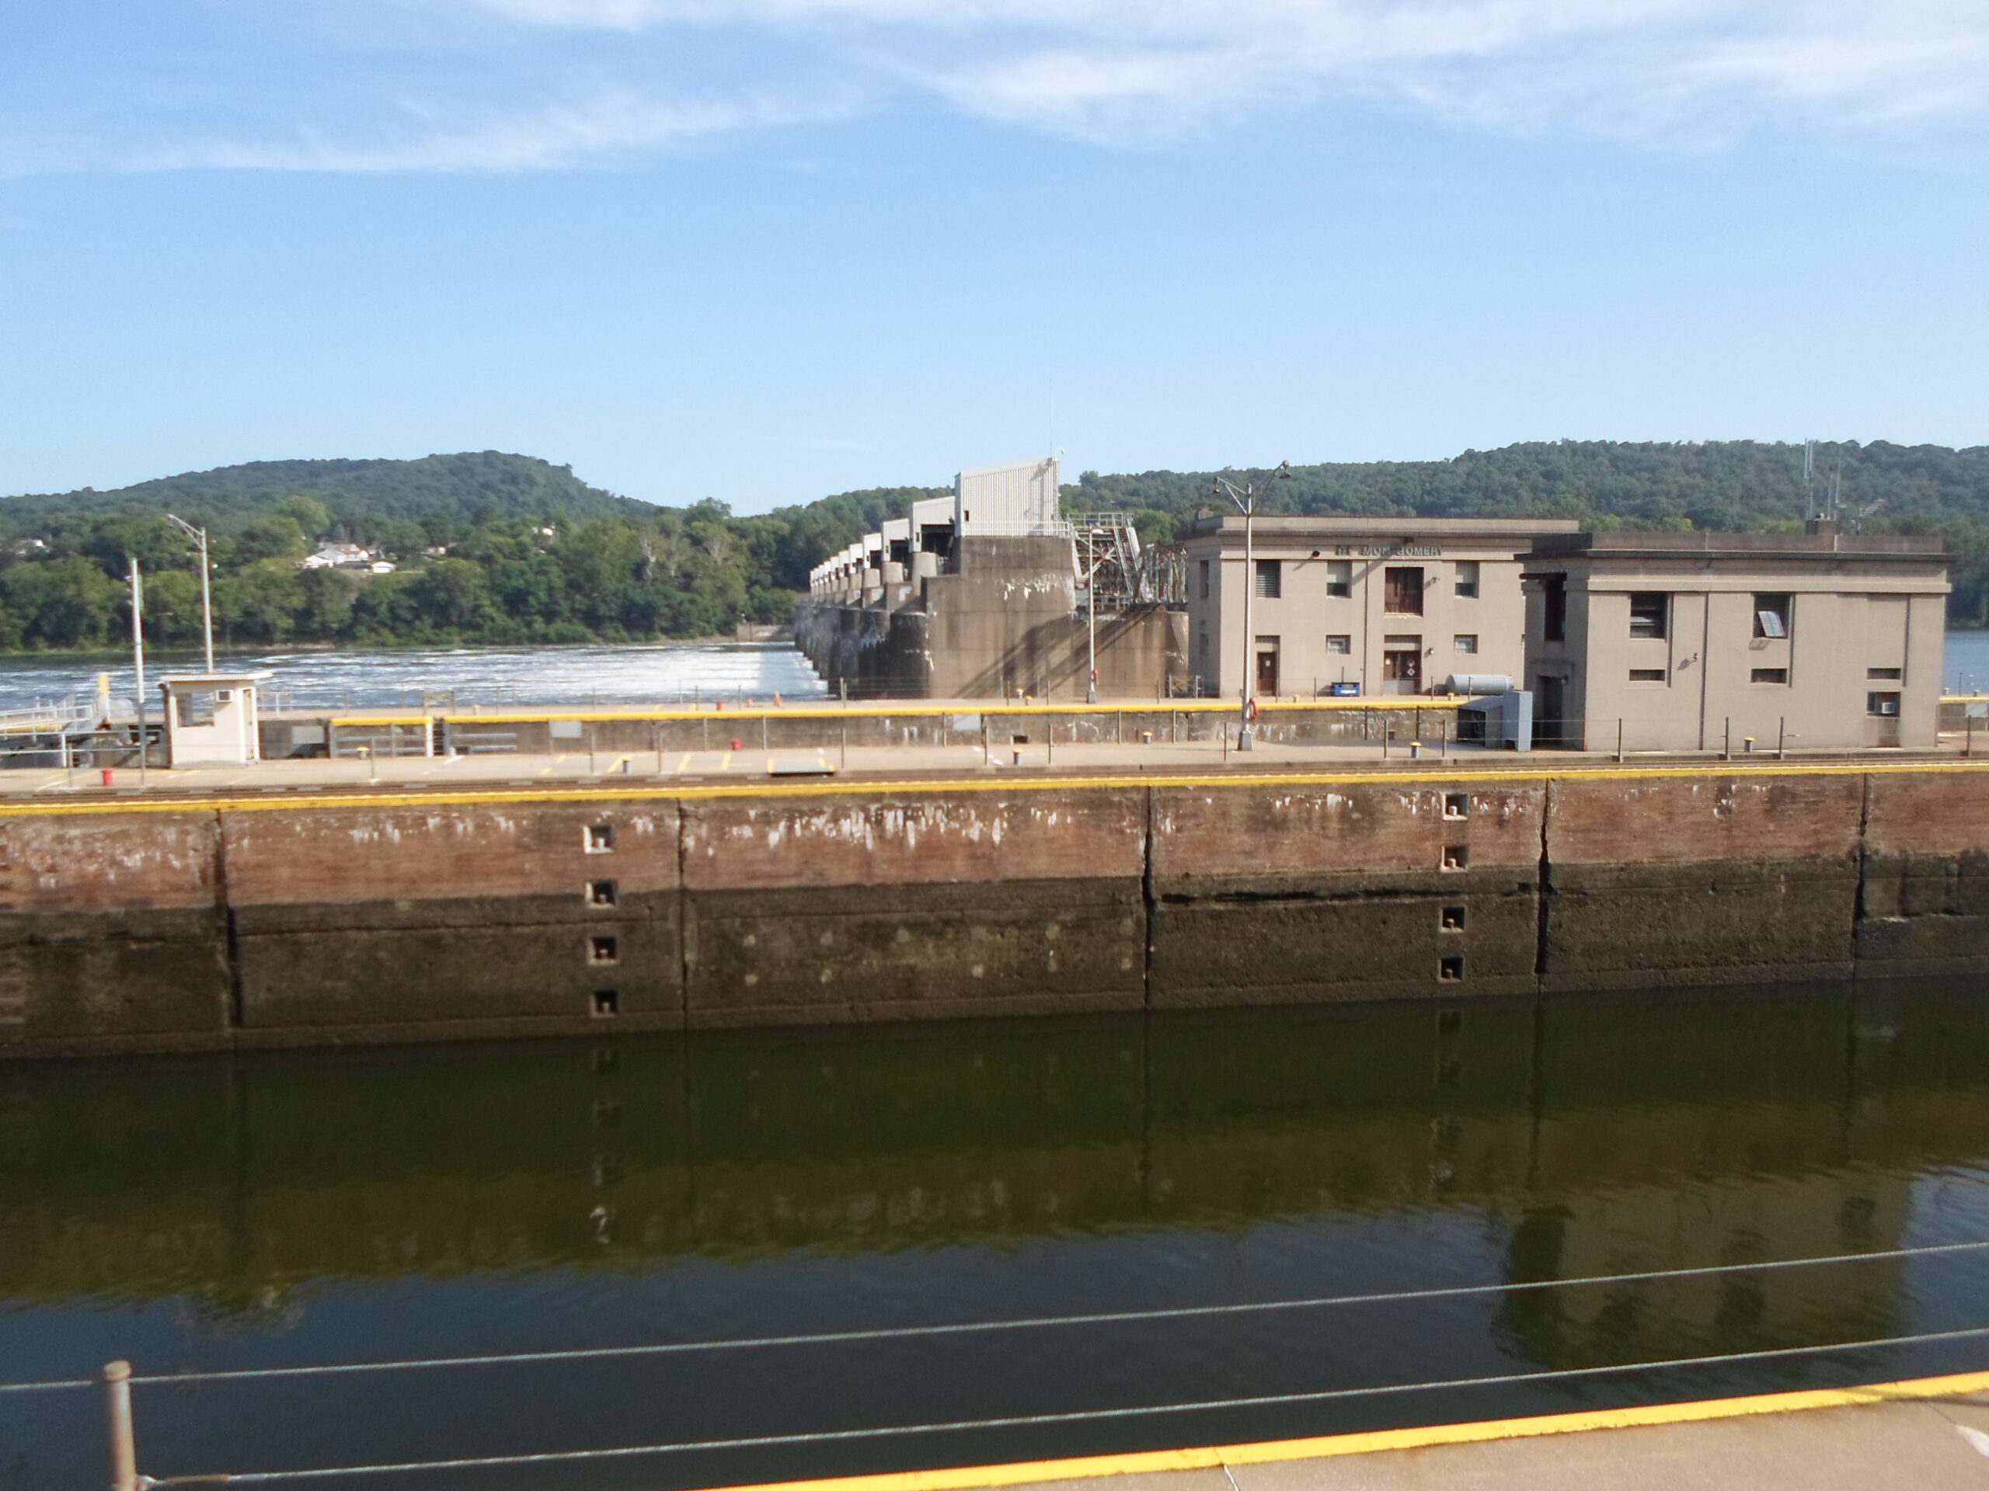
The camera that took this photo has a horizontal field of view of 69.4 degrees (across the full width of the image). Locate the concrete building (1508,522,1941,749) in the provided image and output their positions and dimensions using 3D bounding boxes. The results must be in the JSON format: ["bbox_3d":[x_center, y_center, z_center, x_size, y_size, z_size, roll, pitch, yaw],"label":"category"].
[{"bbox_3d":[27.839,-4.004,54.525,14.600,7.850,5.100,-1,6,-9],"label":"concrete building"}]

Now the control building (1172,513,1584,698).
[{"bbox_3d":[23.095,-8.254,86.009,22.800,10.100,7.300,-1,6,-9],"label":"control building"}]

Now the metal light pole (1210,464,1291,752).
[{"bbox_3d":[9.108,-4.885,52.179,0.500,10.100,7.600,-1,6,-9],"label":"metal light pole"}]

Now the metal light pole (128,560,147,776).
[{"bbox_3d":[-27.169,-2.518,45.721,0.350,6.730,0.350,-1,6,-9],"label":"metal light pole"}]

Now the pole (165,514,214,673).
[{"bbox_3d":[-37.752,-6.007,67.713,0.400,9.350,4.200,-1,6,-9],"label":"pole"}]

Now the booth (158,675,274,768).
[{"bbox_3d":[-25.755,-0.828,47.669,2.600,2.980,2.400,-1,6,-9],"label":"booth"}]

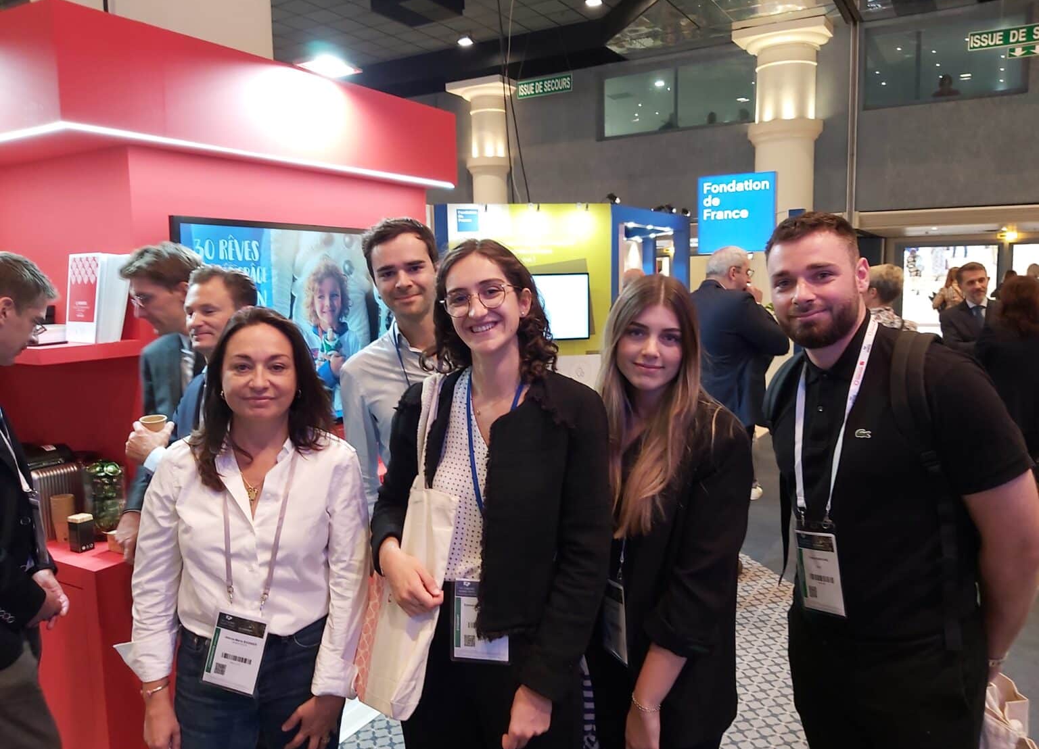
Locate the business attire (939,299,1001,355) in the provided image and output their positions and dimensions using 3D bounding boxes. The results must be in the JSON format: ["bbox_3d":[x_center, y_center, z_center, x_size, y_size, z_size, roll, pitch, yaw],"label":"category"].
[{"bbox_3d":[2.658,-0.105,4.540,0.470,0.680,0.290,0,7,8],"label":"business attire"}]

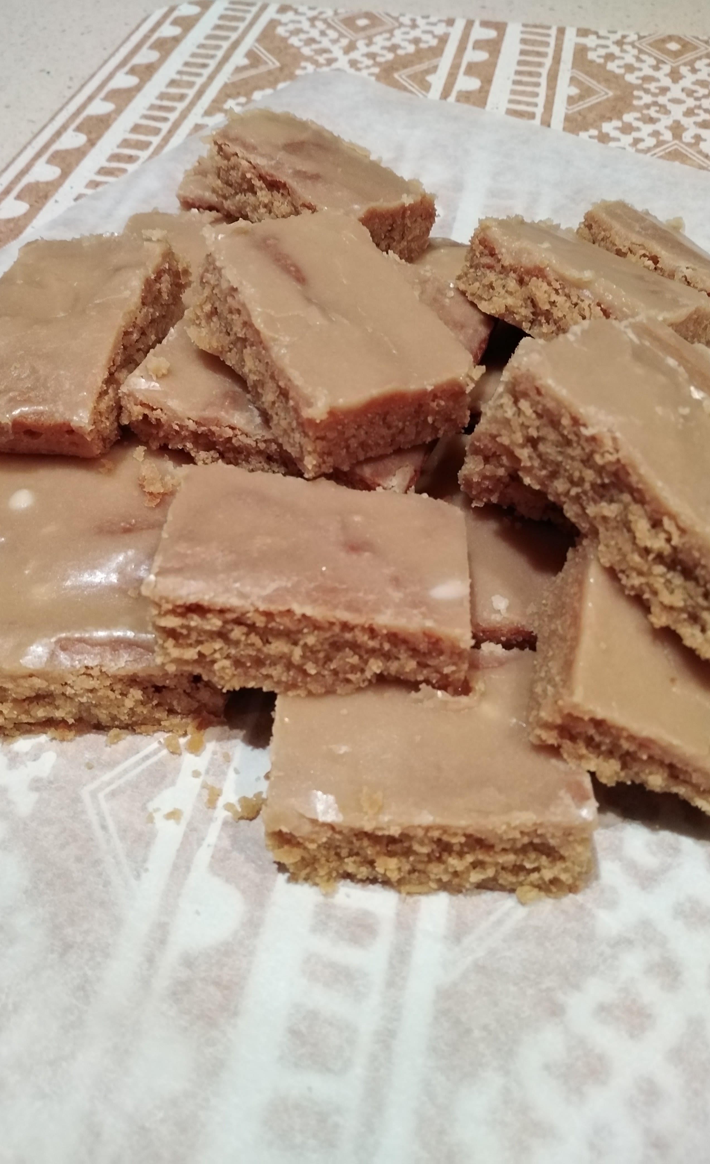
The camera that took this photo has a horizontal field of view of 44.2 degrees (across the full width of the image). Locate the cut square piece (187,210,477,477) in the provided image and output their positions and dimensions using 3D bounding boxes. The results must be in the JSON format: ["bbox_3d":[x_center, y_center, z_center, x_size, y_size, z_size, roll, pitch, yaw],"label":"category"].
[{"bbox_3d":[-0.005,-0.058,0.206,0.041,0.018,0.060,-19,61,-19],"label":"cut square piece"}]

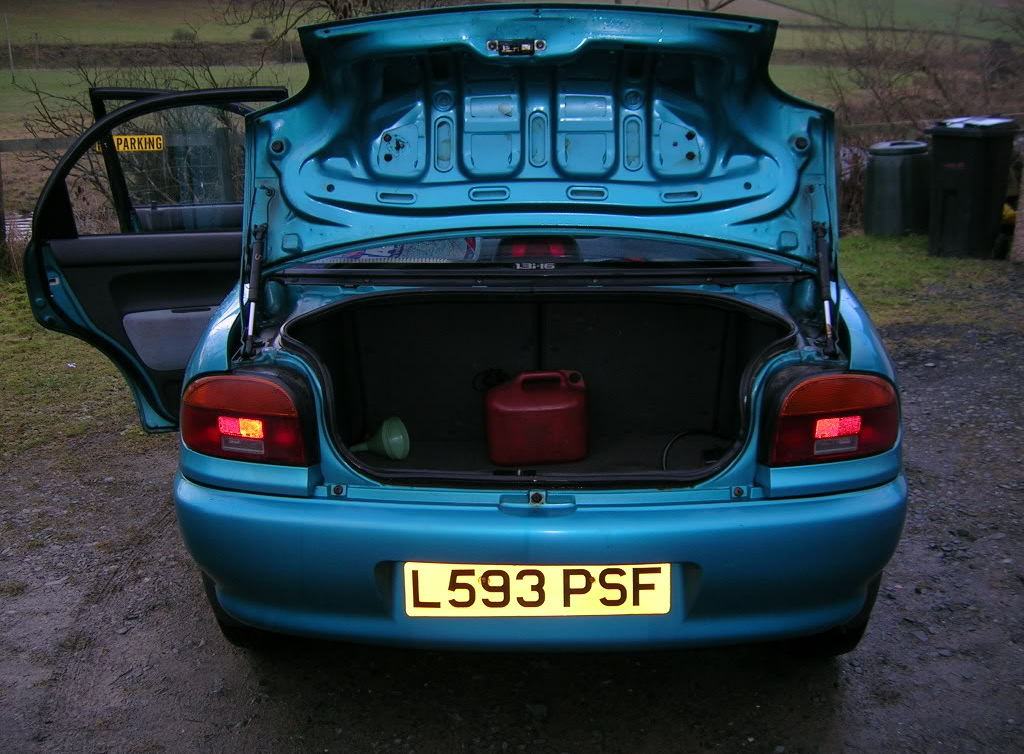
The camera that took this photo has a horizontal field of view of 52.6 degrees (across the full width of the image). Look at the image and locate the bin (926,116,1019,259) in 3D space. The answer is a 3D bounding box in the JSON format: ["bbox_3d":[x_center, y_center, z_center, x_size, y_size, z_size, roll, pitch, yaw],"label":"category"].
[{"bbox_3d":[3.950,-1.629,8.900,0.720,1.080,0.580,-13,20,-39],"label":"bin"}]

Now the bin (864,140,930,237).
[{"bbox_3d":[3.816,-1.866,10.250,0.670,0.920,0.670,0,16,0],"label":"bin"}]

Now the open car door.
[{"bbox_3d":[-1.142,-0.391,3.443,0.920,1.090,0.220,-6,17,-21],"label":"open car door"}]

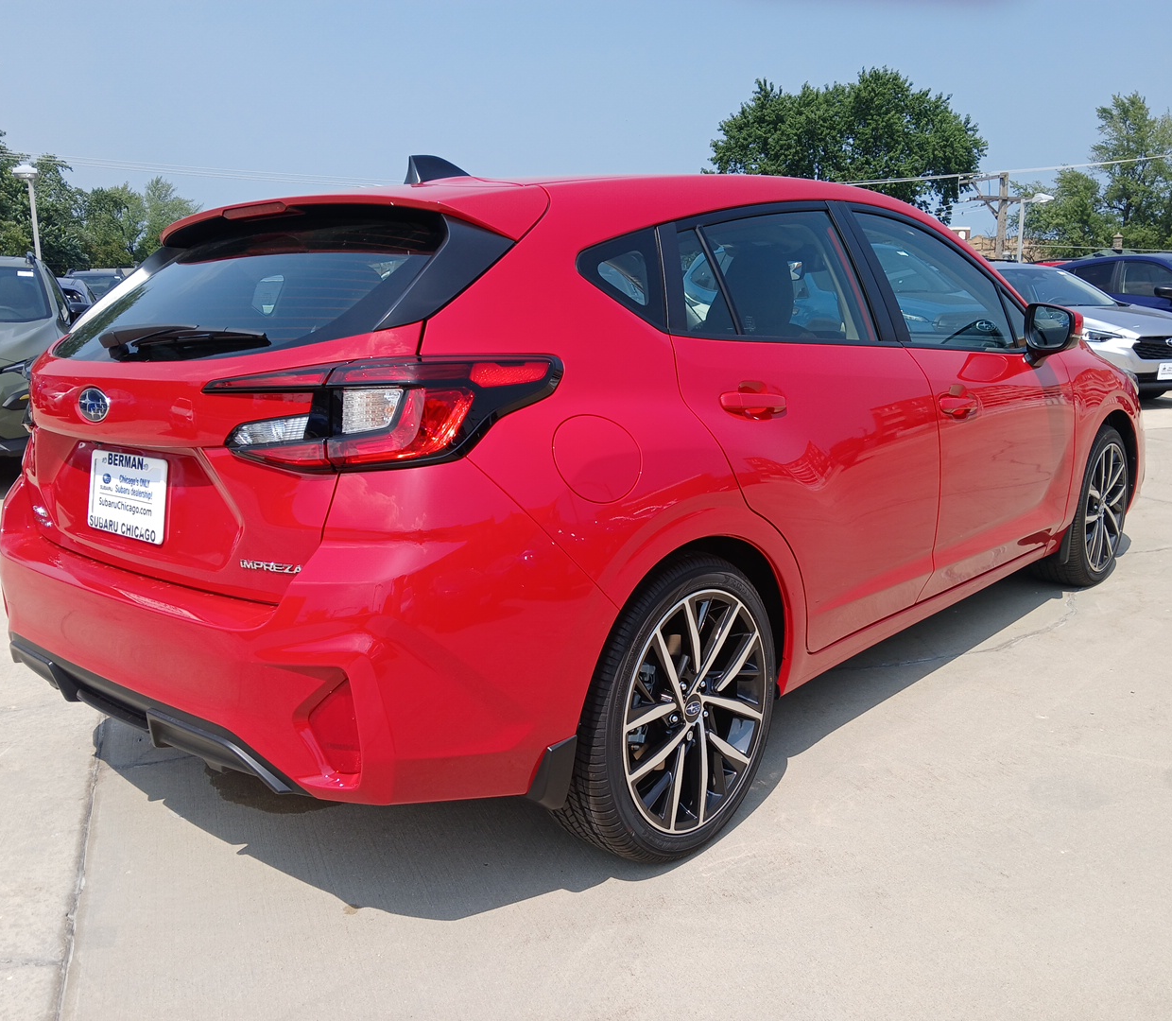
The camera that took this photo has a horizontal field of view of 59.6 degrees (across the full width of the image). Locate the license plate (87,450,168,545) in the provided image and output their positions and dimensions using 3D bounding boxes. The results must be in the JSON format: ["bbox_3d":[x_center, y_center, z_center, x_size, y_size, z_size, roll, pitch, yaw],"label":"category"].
[{"bbox_3d":[-0.901,-0.030,2.006,0.311,0.160,0.020,8,5,42],"label":"license plate"}]

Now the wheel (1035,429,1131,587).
[{"bbox_3d":[1.934,-0.022,4.026,0.228,0.635,0.635,8,14,42],"label":"wheel"}]

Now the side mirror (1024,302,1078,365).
[{"bbox_3d":[1.339,-0.521,2.998,0.210,0.180,0.150,8,14,42],"label":"side mirror"}]

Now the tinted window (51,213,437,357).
[{"bbox_3d":[-0.761,-0.444,2.099,1.250,0.110,0.500,8,52,42],"label":"tinted window"}]

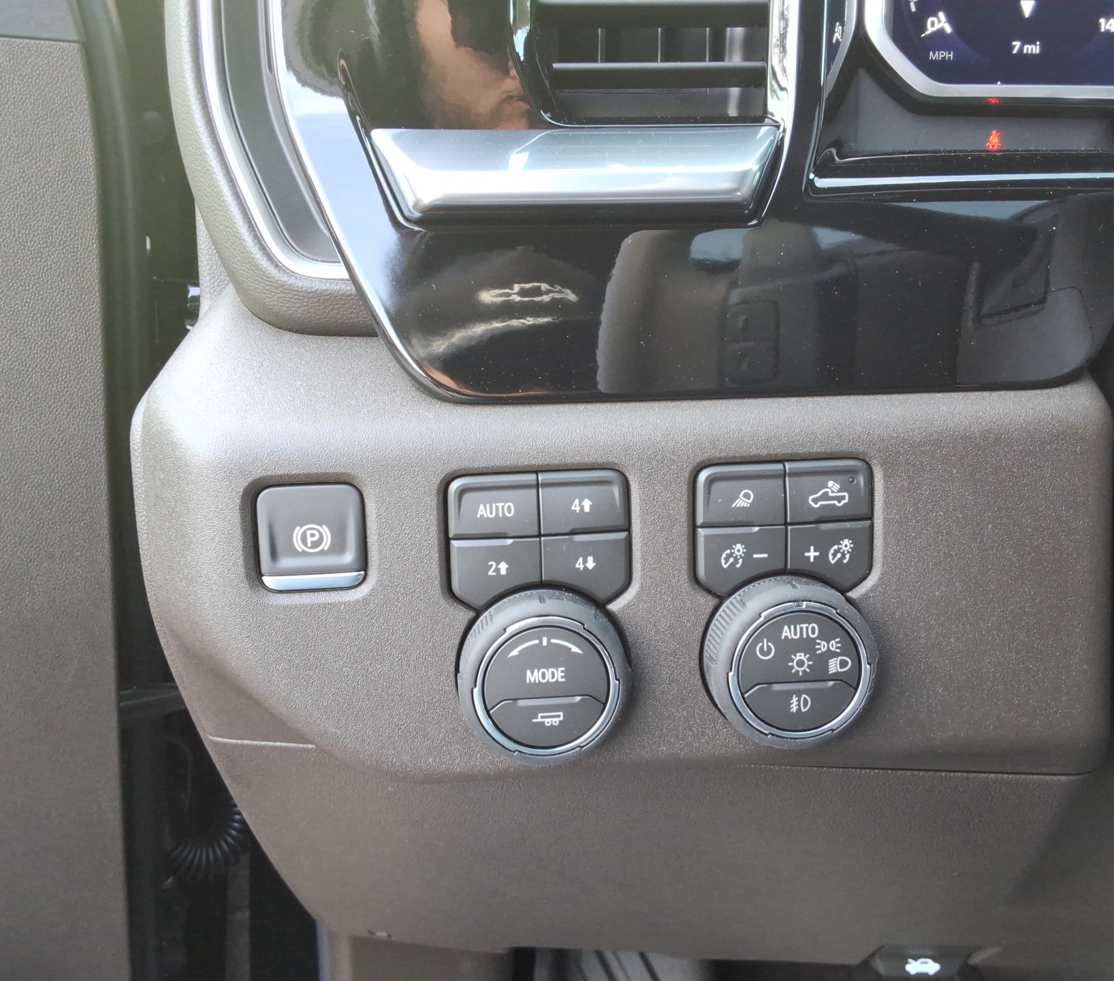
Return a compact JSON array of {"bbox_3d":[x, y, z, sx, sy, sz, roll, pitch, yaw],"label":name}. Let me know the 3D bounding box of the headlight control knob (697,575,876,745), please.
[{"bbox_3d":[0.064,0.047,0.287,0.044,0.044,0.019,-2,2,-4],"label":"headlight control knob"}]

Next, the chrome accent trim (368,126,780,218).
[{"bbox_3d":[0.005,-0.089,0.294,0.112,0.022,0.018,-2,2,-4],"label":"chrome accent trim"}]

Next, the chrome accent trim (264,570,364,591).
[{"bbox_3d":[-0.066,0.025,0.287,0.028,0.004,0.005,-2,2,-4],"label":"chrome accent trim"}]

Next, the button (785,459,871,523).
[{"bbox_3d":[0.076,0.000,0.297,0.023,0.017,0.007,-2,2,-4],"label":"button"}]

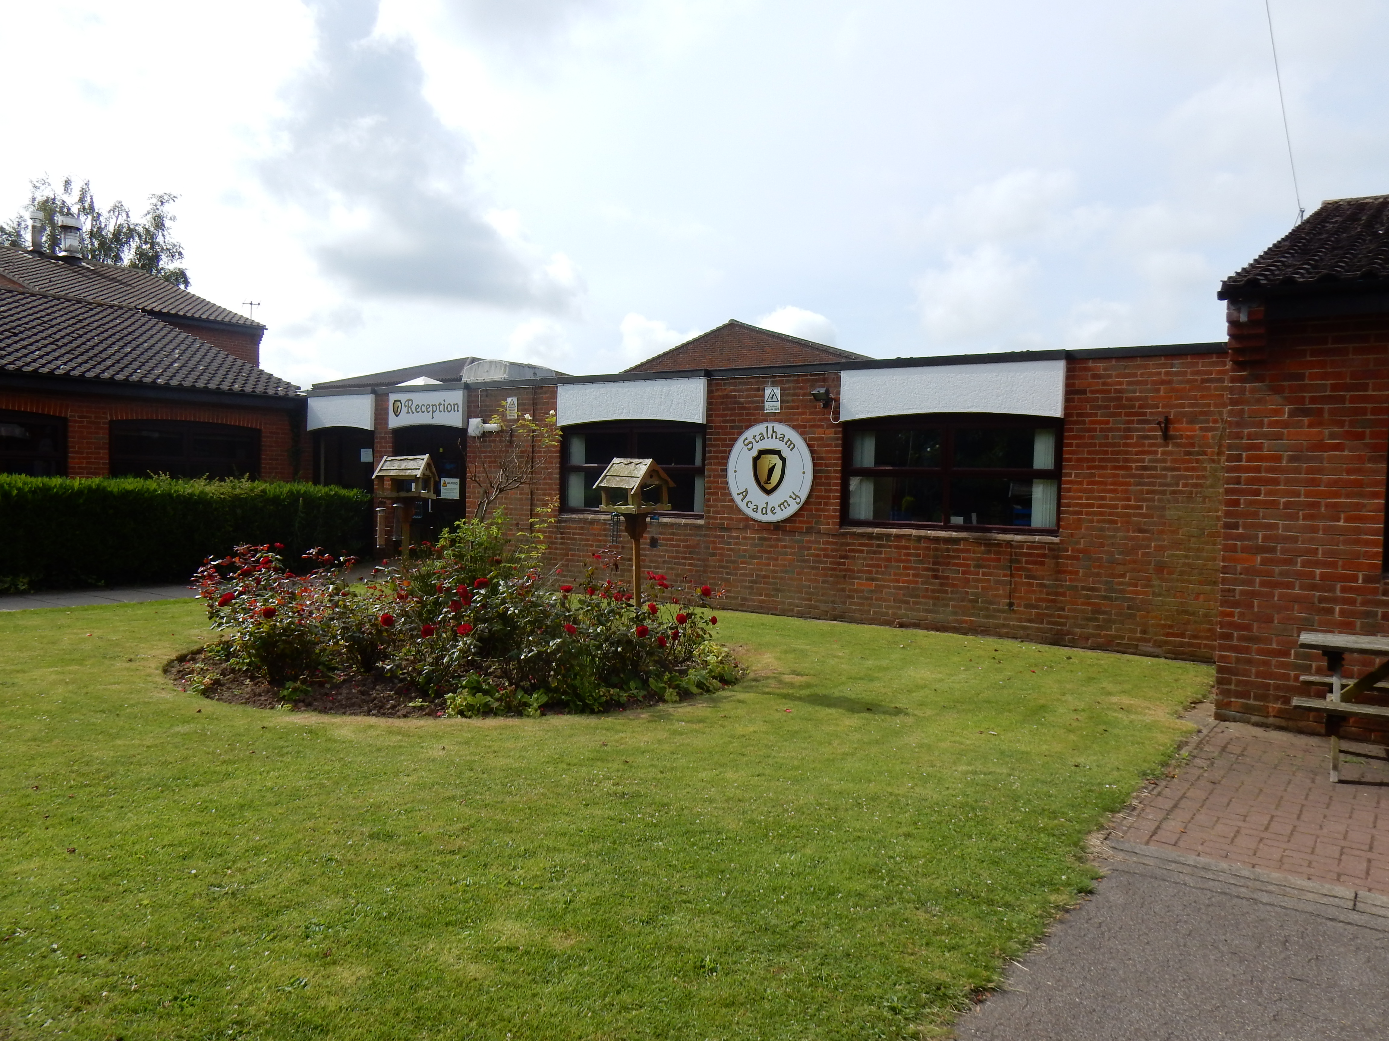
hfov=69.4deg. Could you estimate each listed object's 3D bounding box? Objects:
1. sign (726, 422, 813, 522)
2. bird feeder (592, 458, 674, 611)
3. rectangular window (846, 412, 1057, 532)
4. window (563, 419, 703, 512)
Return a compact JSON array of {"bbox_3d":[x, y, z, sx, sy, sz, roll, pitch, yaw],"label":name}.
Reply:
[{"bbox_3d":[0.903,-0.576,11.986,1.190,1.200,0.040,3,4,34],"label":"sign"},{"bbox_3d":[-0.469,0.372,7.951,0.420,1.760,0.510,4,4,43],"label":"bird feeder"},{"bbox_3d":[2.702,-0.513,10.858,2.464,1.299,0.100,3,4,34],"label":"rectangular window"},{"bbox_3d":[-0.863,-0.687,13.296,2.433,1.274,0.100,3,4,34],"label":"window"}]

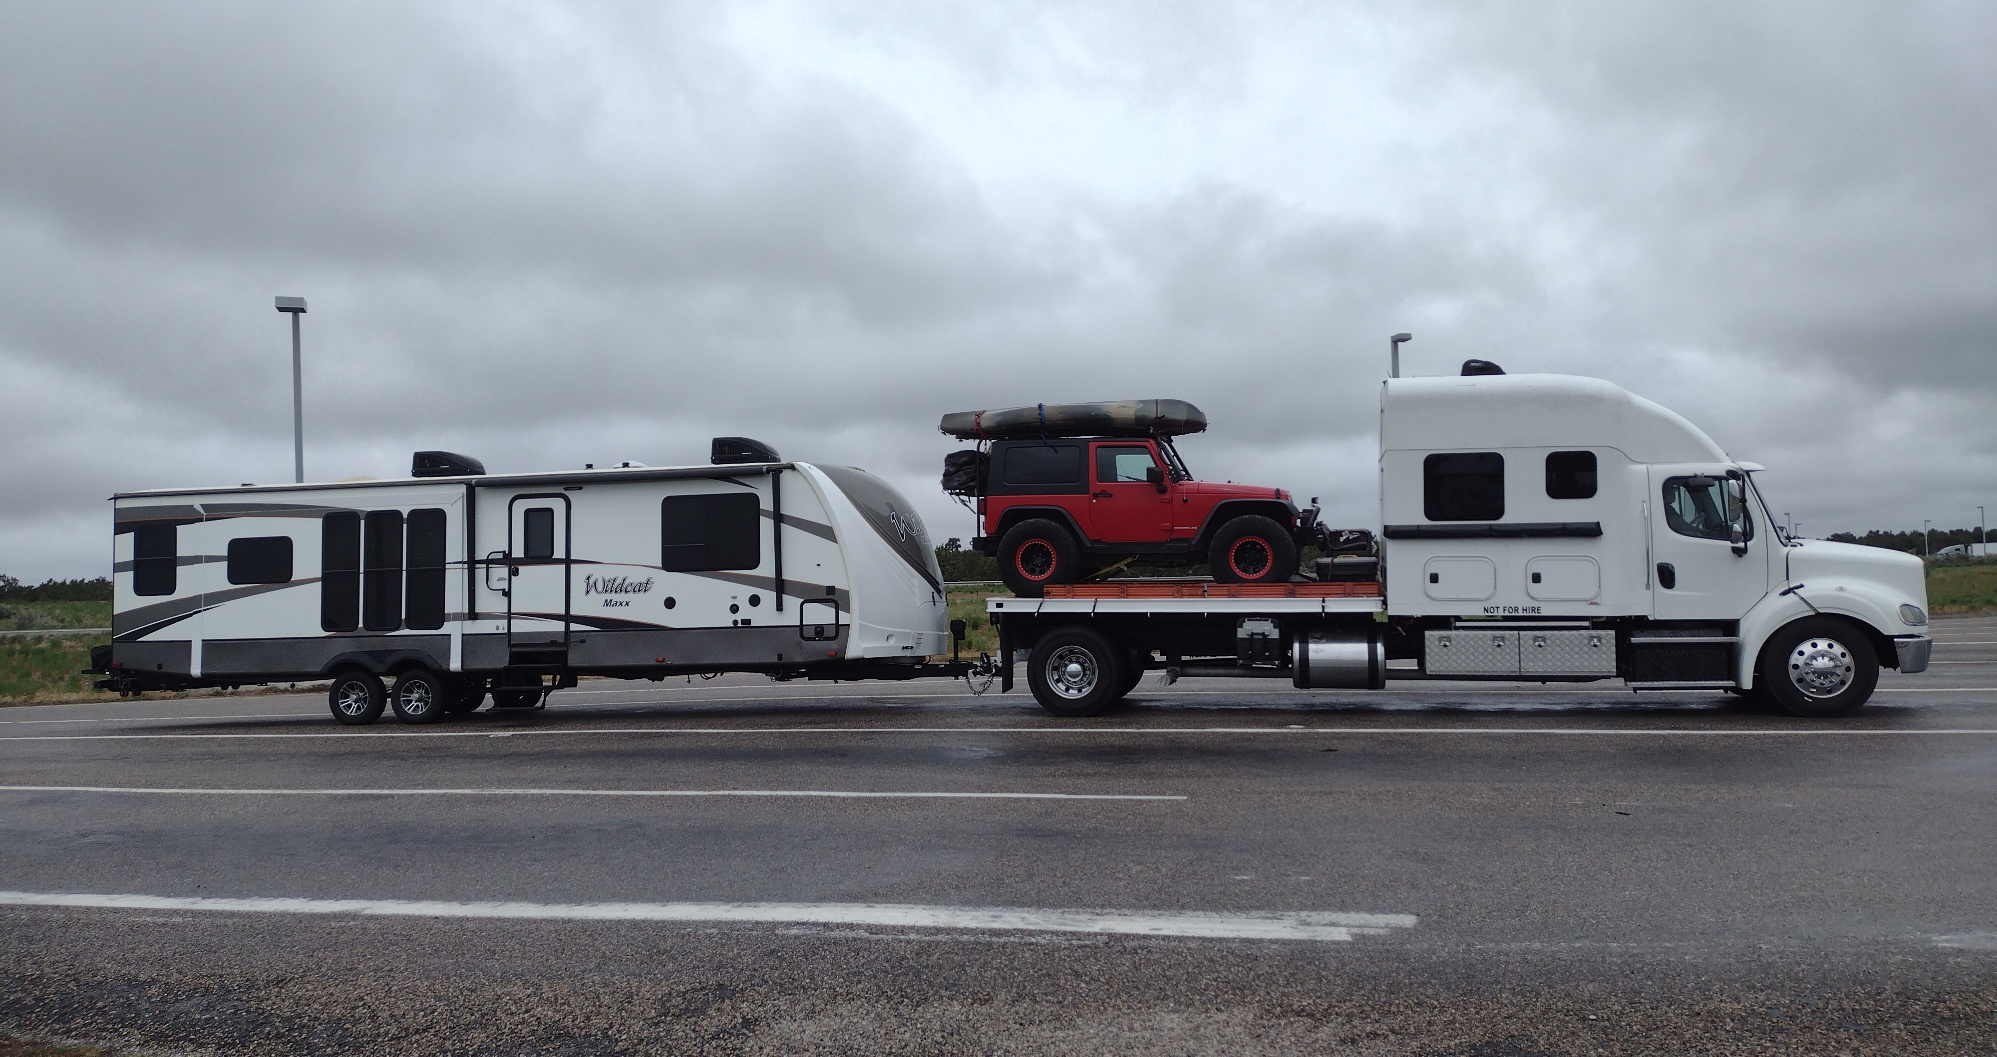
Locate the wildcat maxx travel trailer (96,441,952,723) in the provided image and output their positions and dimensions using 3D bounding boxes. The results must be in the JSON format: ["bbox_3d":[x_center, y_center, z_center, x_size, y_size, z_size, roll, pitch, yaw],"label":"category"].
[{"bbox_3d":[-5.972,0.678,20.253,11.200,3.430,2.520,-2,-2,12],"label":"wildcat maxx travel trailer"}]

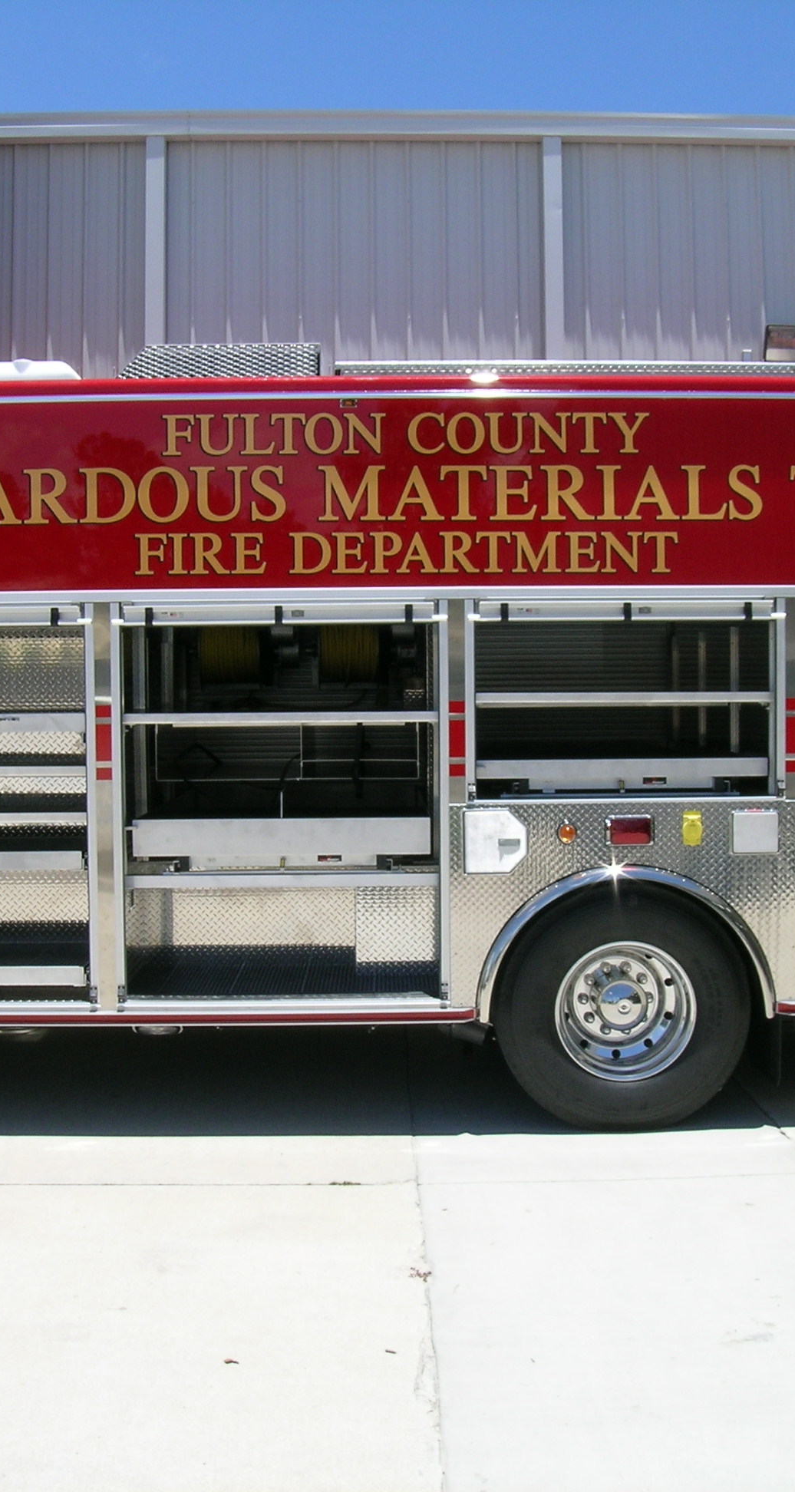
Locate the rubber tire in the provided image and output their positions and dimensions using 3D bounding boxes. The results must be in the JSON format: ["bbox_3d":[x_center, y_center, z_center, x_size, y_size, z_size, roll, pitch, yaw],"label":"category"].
[{"bbox_3d":[0.945,1.089,6.914,1.083,1.044,0.290,-1,1,-2],"label":"rubber tire"}]

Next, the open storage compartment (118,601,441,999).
[{"bbox_3d":[-0.492,0.222,6.987,1.344,1.643,0.700,-1,1,-2],"label":"open storage compartment"}]

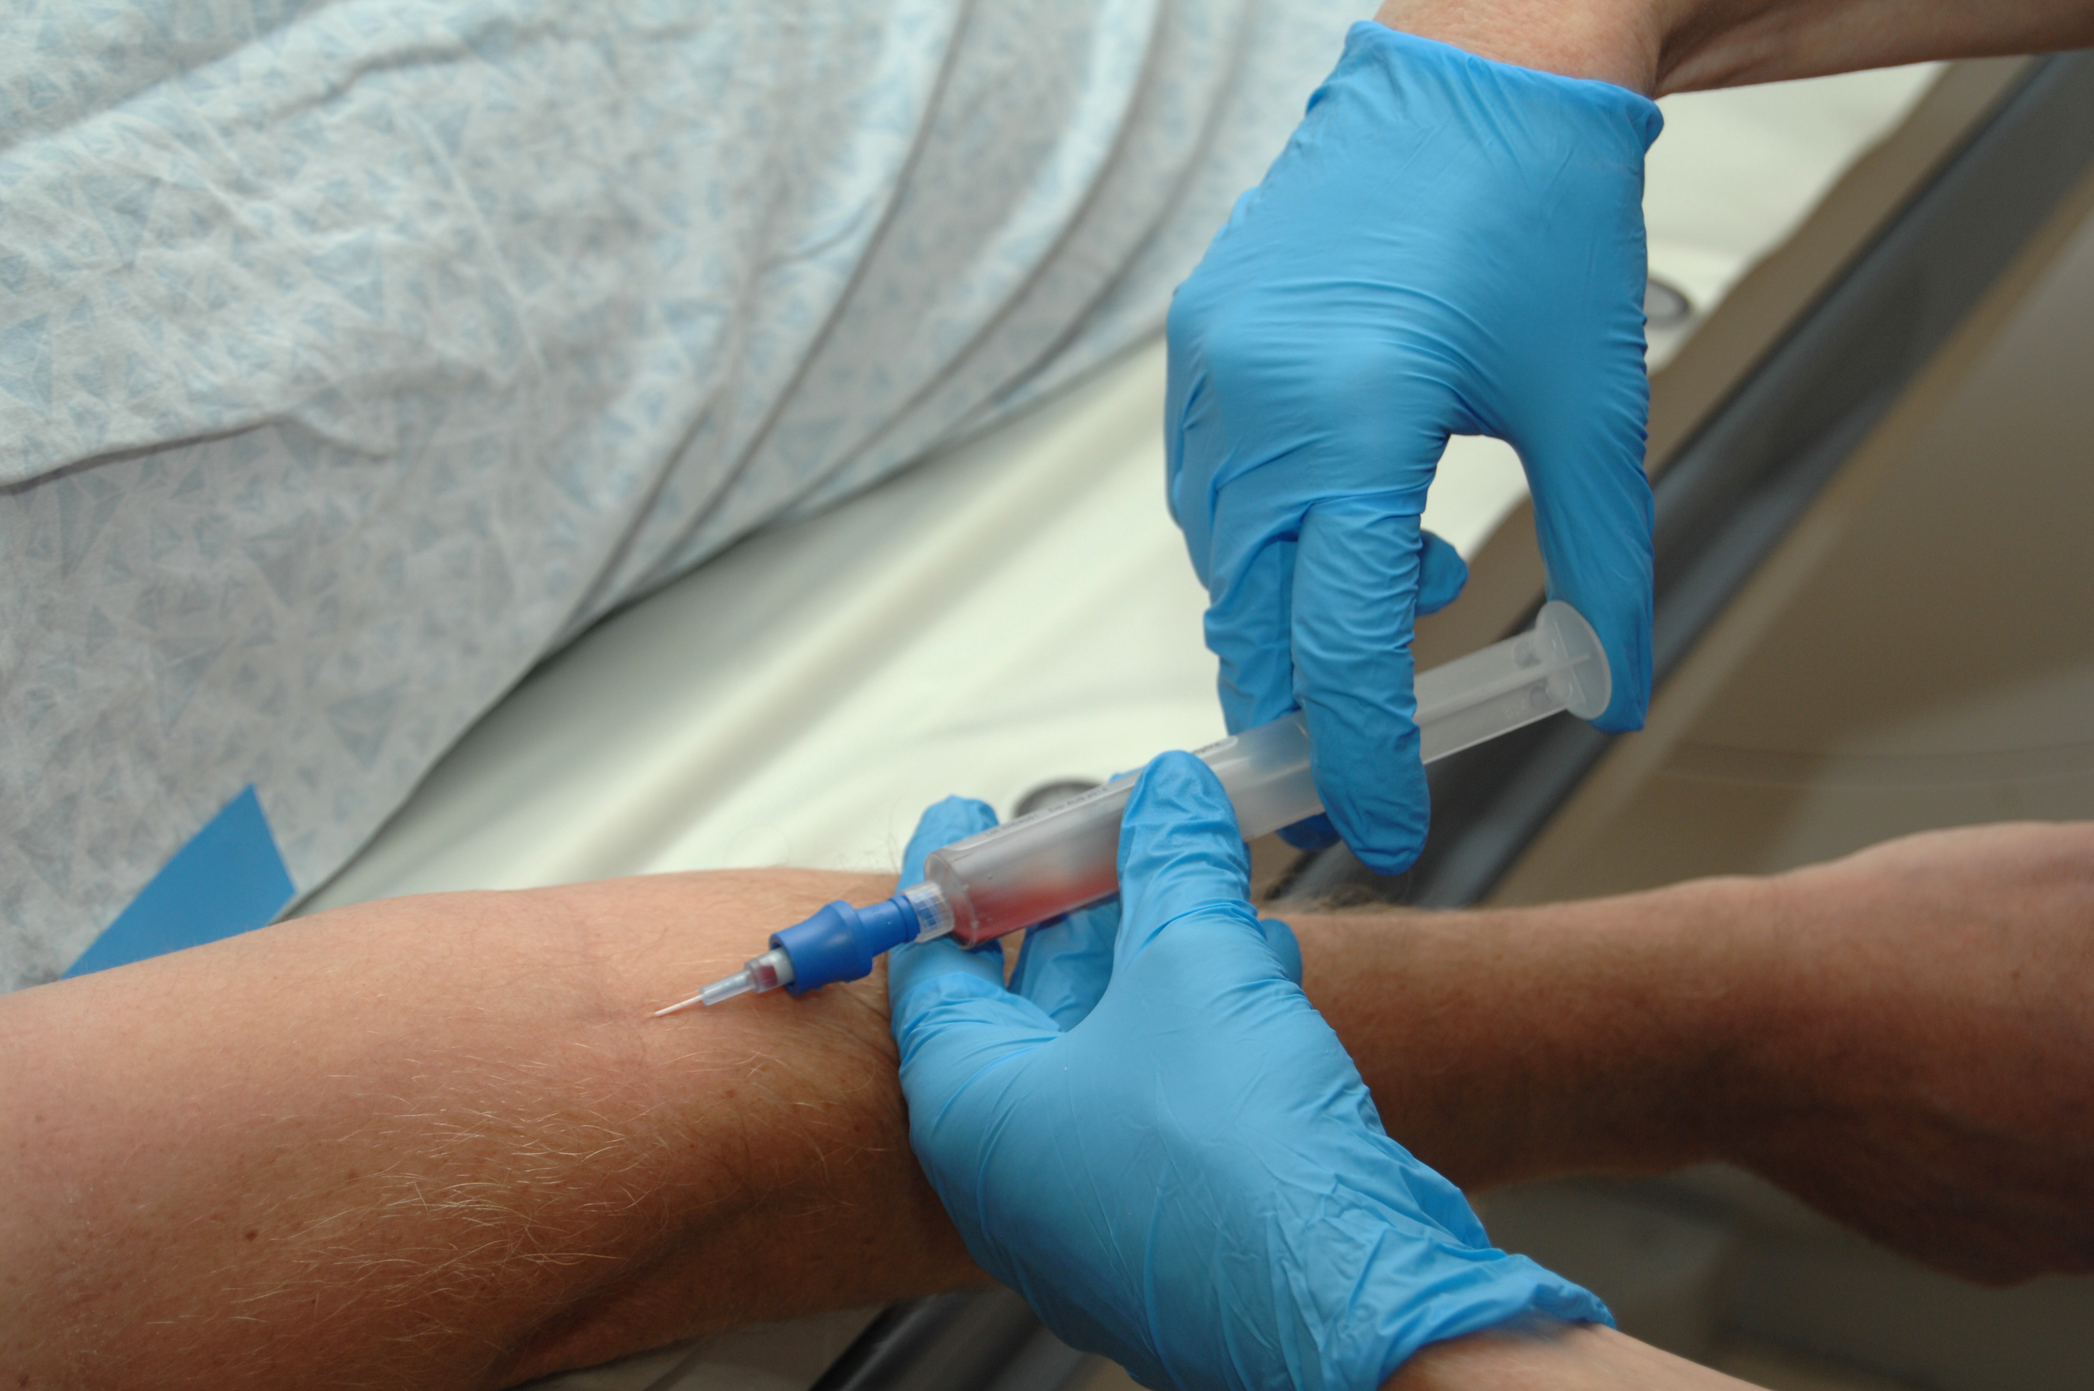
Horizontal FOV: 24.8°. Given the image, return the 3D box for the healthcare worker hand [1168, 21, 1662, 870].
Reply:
[{"bbox_3d":[0.064,-0.044,0.835,0.083,0.147,0.095,8,5,13],"label":"healthcare worker hand"}]

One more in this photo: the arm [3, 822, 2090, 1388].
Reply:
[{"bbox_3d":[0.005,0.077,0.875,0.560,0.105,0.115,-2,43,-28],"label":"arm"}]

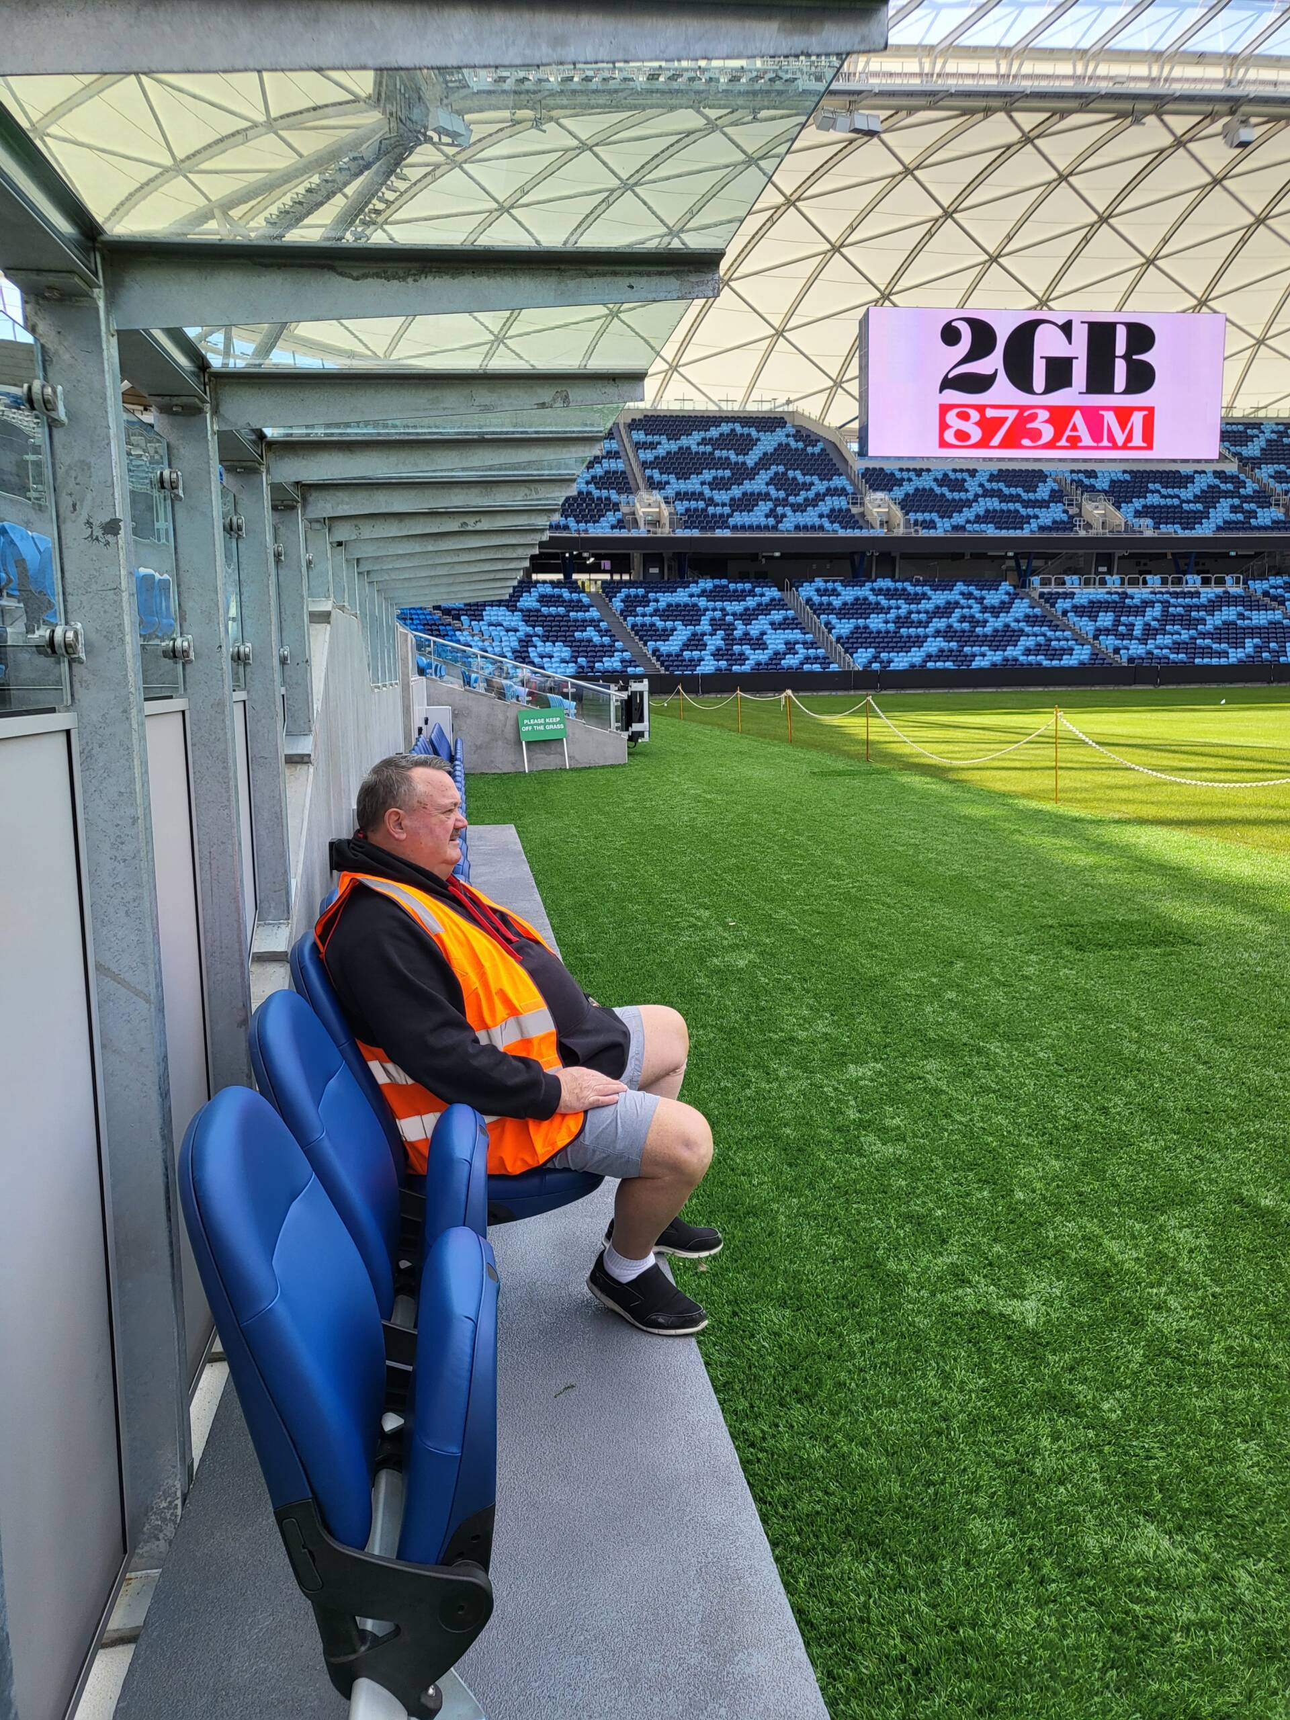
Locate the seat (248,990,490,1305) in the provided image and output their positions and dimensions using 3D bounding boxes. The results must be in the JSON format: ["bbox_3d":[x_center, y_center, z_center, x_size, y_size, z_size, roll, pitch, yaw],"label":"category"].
[{"bbox_3d":[-0.489,0.645,2.400,0.420,0.825,0.500,-2,9,-8],"label":"seat"}]

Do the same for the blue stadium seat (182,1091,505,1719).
[{"bbox_3d":[-0.415,0.721,1.888,0.420,0.825,0.500,-2,9,-8],"label":"blue stadium seat"}]

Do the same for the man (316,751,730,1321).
[{"bbox_3d":[-0.256,0.387,2.941,0.860,1.270,0.580,-2,9,-8],"label":"man"}]

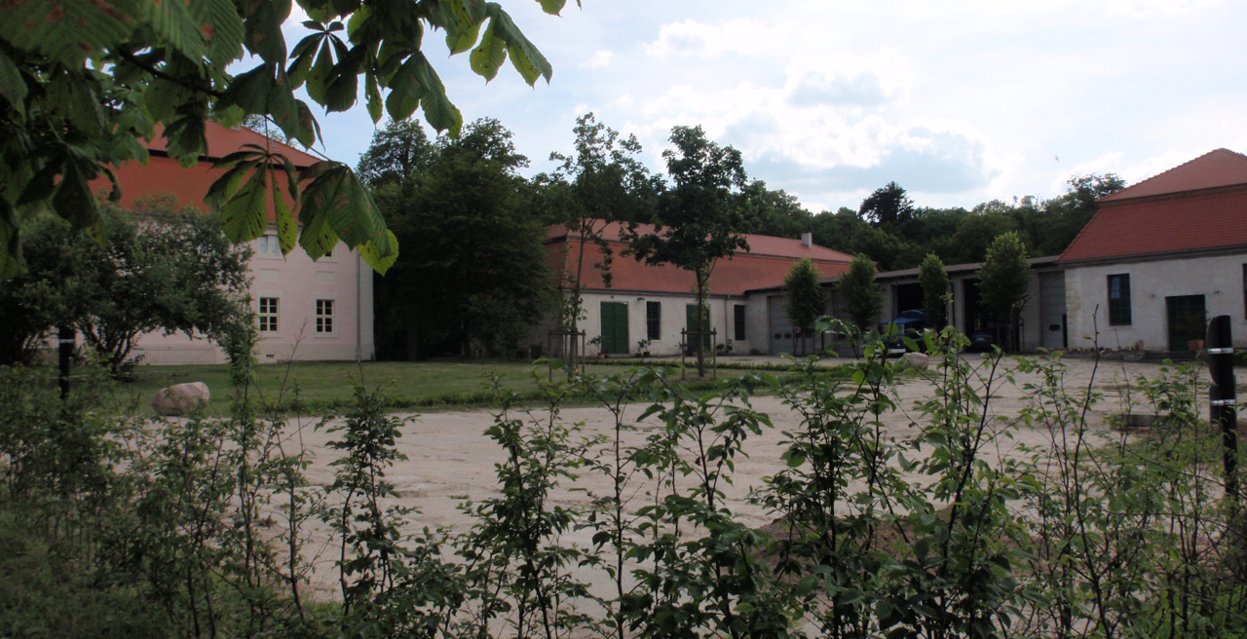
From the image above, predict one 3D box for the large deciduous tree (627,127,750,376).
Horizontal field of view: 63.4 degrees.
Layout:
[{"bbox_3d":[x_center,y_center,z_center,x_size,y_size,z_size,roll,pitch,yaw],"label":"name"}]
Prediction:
[{"bbox_3d":[2.217,-2.249,34.000,4.138,8.472,4.138,-1,-3,0],"label":"large deciduous tree"}]

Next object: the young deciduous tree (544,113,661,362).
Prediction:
[{"bbox_3d":[-0.706,-2.430,34.000,3.941,9.030,3.941,-1,-3,0],"label":"young deciduous tree"}]

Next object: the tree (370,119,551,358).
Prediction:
[{"bbox_3d":[-9.648,-4.752,60.000,10.778,14.313,10.300,-1,-3,0],"label":"tree"}]

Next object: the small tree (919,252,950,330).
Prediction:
[{"bbox_3d":[18.518,-1.003,60.200,1.861,6.076,1.861,-1,-3,0],"label":"small tree"}]

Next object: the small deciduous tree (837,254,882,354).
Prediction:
[{"bbox_3d":[14.928,-0.927,64.000,2.843,6.490,2.843,-1,-3,0],"label":"small deciduous tree"}]

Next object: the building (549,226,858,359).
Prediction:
[{"bbox_3d":[5.483,-2.183,79.358,38.500,10.400,13.400,1,-4,-44],"label":"building"}]

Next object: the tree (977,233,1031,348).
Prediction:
[{"bbox_3d":[21.477,-1.481,56.800,2.962,6.857,2.962,-1,-3,0],"label":"tree"}]

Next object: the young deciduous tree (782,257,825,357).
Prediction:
[{"bbox_3d":[11.957,-0.810,67.100,2.851,6.610,2.851,-1,-3,0],"label":"young deciduous tree"}]

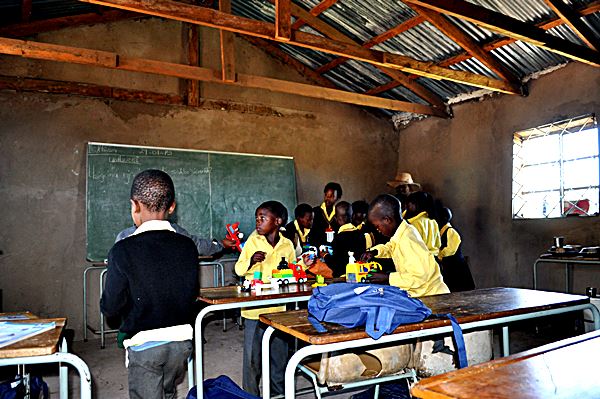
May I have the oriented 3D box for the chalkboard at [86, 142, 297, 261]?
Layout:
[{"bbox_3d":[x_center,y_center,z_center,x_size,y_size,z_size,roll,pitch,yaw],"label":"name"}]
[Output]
[{"bbox_3d":[-1.096,0.048,5.156,2.420,1.253,0.040,1,-13,-28],"label":"chalkboard"}]

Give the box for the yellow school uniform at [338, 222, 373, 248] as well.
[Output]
[{"bbox_3d":[0.438,0.360,3.684,0.360,0.420,0.260,-2,-4,15],"label":"yellow school uniform"}]

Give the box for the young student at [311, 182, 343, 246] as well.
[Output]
[{"bbox_3d":[0.259,0.607,4.018,0.400,1.526,0.260,-1,-4,9],"label":"young student"}]

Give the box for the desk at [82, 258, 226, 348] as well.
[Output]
[{"bbox_3d":[-1.520,1.075,4.843,1.260,0.750,0.480,2,-5,-35],"label":"desk"}]

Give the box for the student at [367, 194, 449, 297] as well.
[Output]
[{"bbox_3d":[0.662,0.624,2.794,0.540,1.315,0.400,-1,-4,9],"label":"student"}]

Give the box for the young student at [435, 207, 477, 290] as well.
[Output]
[{"bbox_3d":[1.333,0.702,3.860,0.360,1.286,0.380,-1,-4,6],"label":"young student"}]

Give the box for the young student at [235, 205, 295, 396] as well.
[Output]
[{"bbox_3d":[-0.219,0.657,3.013,0.420,1.303,0.280,-1,-4,6],"label":"young student"}]

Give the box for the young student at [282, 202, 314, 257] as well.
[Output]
[{"bbox_3d":[-0.004,0.692,3.712,0.380,1.321,0.300,1,-4,-27],"label":"young student"}]

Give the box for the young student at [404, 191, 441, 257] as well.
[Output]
[{"bbox_3d":[0.931,0.625,3.365,0.330,1.383,0.380,-1,-4,9],"label":"young student"}]

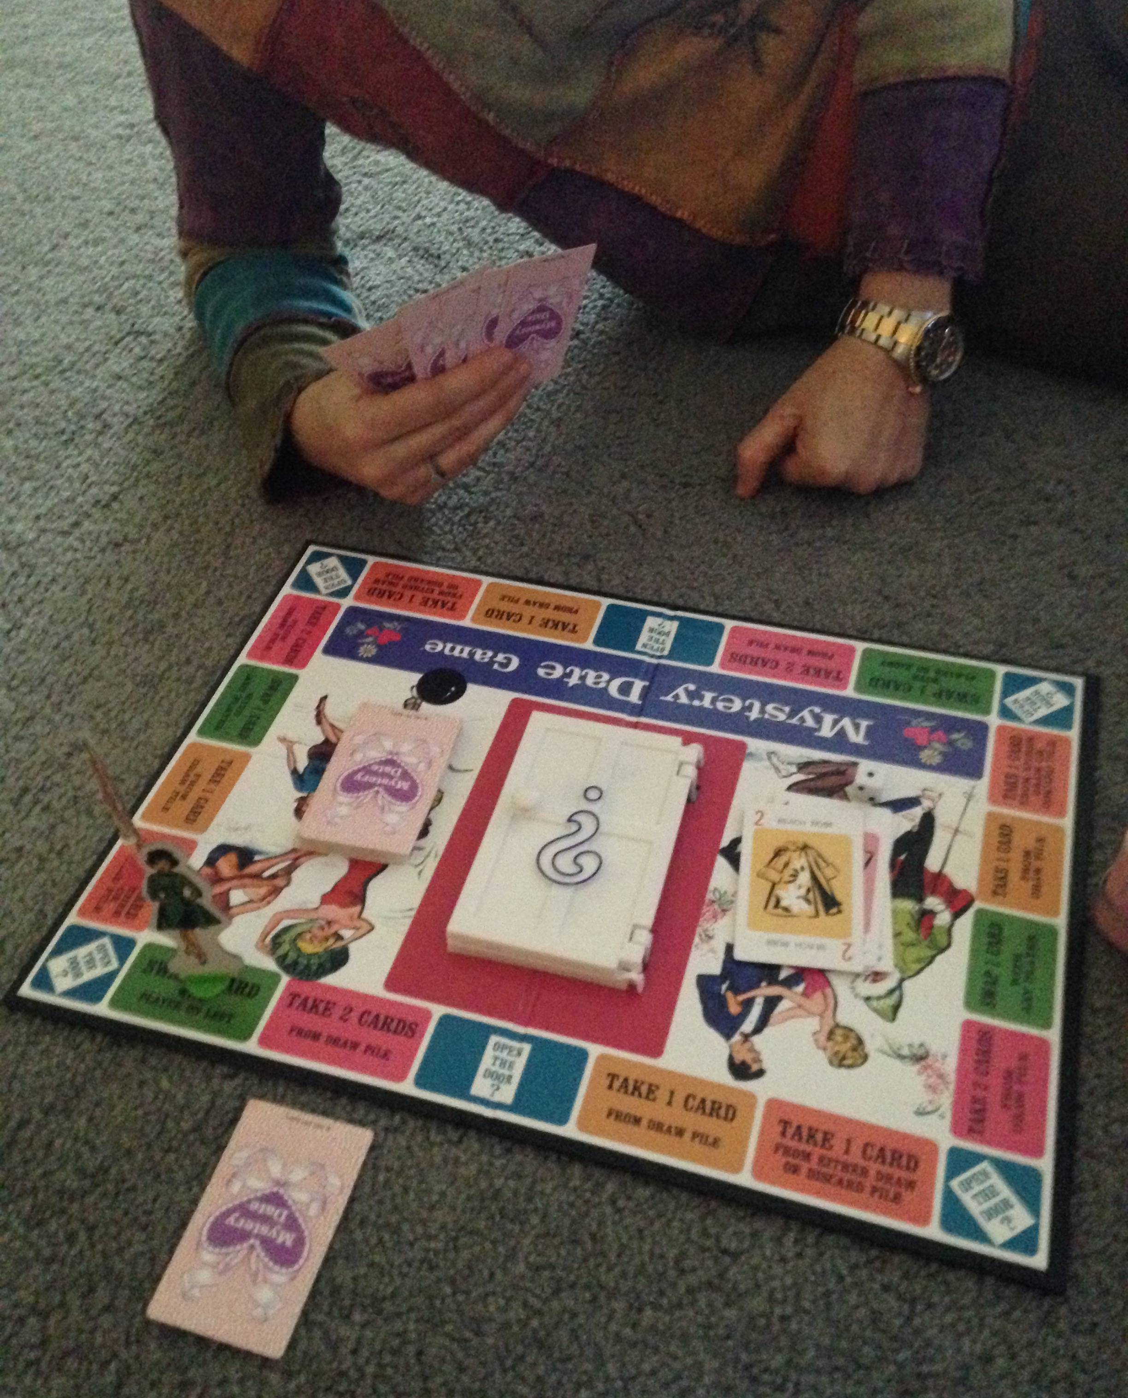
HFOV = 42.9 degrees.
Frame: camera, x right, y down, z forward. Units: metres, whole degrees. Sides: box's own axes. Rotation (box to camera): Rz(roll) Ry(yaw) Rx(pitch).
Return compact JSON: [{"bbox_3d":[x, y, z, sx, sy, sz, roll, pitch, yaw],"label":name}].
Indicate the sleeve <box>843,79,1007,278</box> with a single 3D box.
[{"bbox_3d":[0.210,-0.302,0.832,0.085,0.110,0.075,-2,34,-1],"label":"sleeve"}]

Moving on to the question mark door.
[{"bbox_3d":[0.010,0.069,0.706,0.092,0.022,0.144,10,47,12],"label":"question mark door"}]

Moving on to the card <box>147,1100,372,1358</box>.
[{"bbox_3d":[-0.123,0.216,0.593,0.059,0.002,0.098,10,47,13],"label":"card"}]

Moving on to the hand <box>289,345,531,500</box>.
[{"bbox_3d":[-0.093,-0.169,0.880,0.140,0.085,0.070,1,46,4],"label":"hand"}]

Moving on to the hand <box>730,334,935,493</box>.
[{"bbox_3d":[0.169,-0.177,0.900,0.112,0.086,0.080,-3,46,0],"label":"hand"}]

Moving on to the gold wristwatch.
[{"bbox_3d":[0.205,-0.216,0.875,0.062,0.044,0.066,-20,38,-25],"label":"gold wristwatch"}]

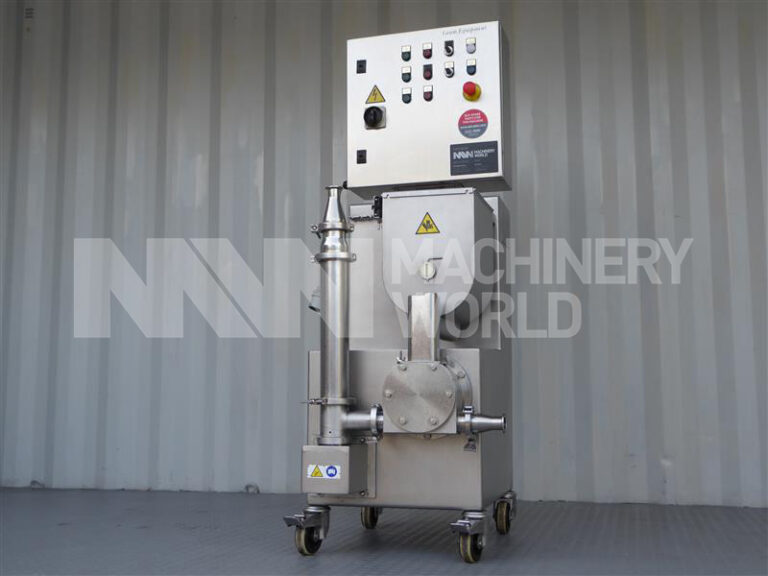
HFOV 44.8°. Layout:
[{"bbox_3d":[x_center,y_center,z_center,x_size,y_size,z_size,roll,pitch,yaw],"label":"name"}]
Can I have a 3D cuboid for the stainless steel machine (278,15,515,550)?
[{"bbox_3d":[0.068,-0.044,2.797,0.649,1.598,0.784,-2,-7,16],"label":"stainless steel machine"}]

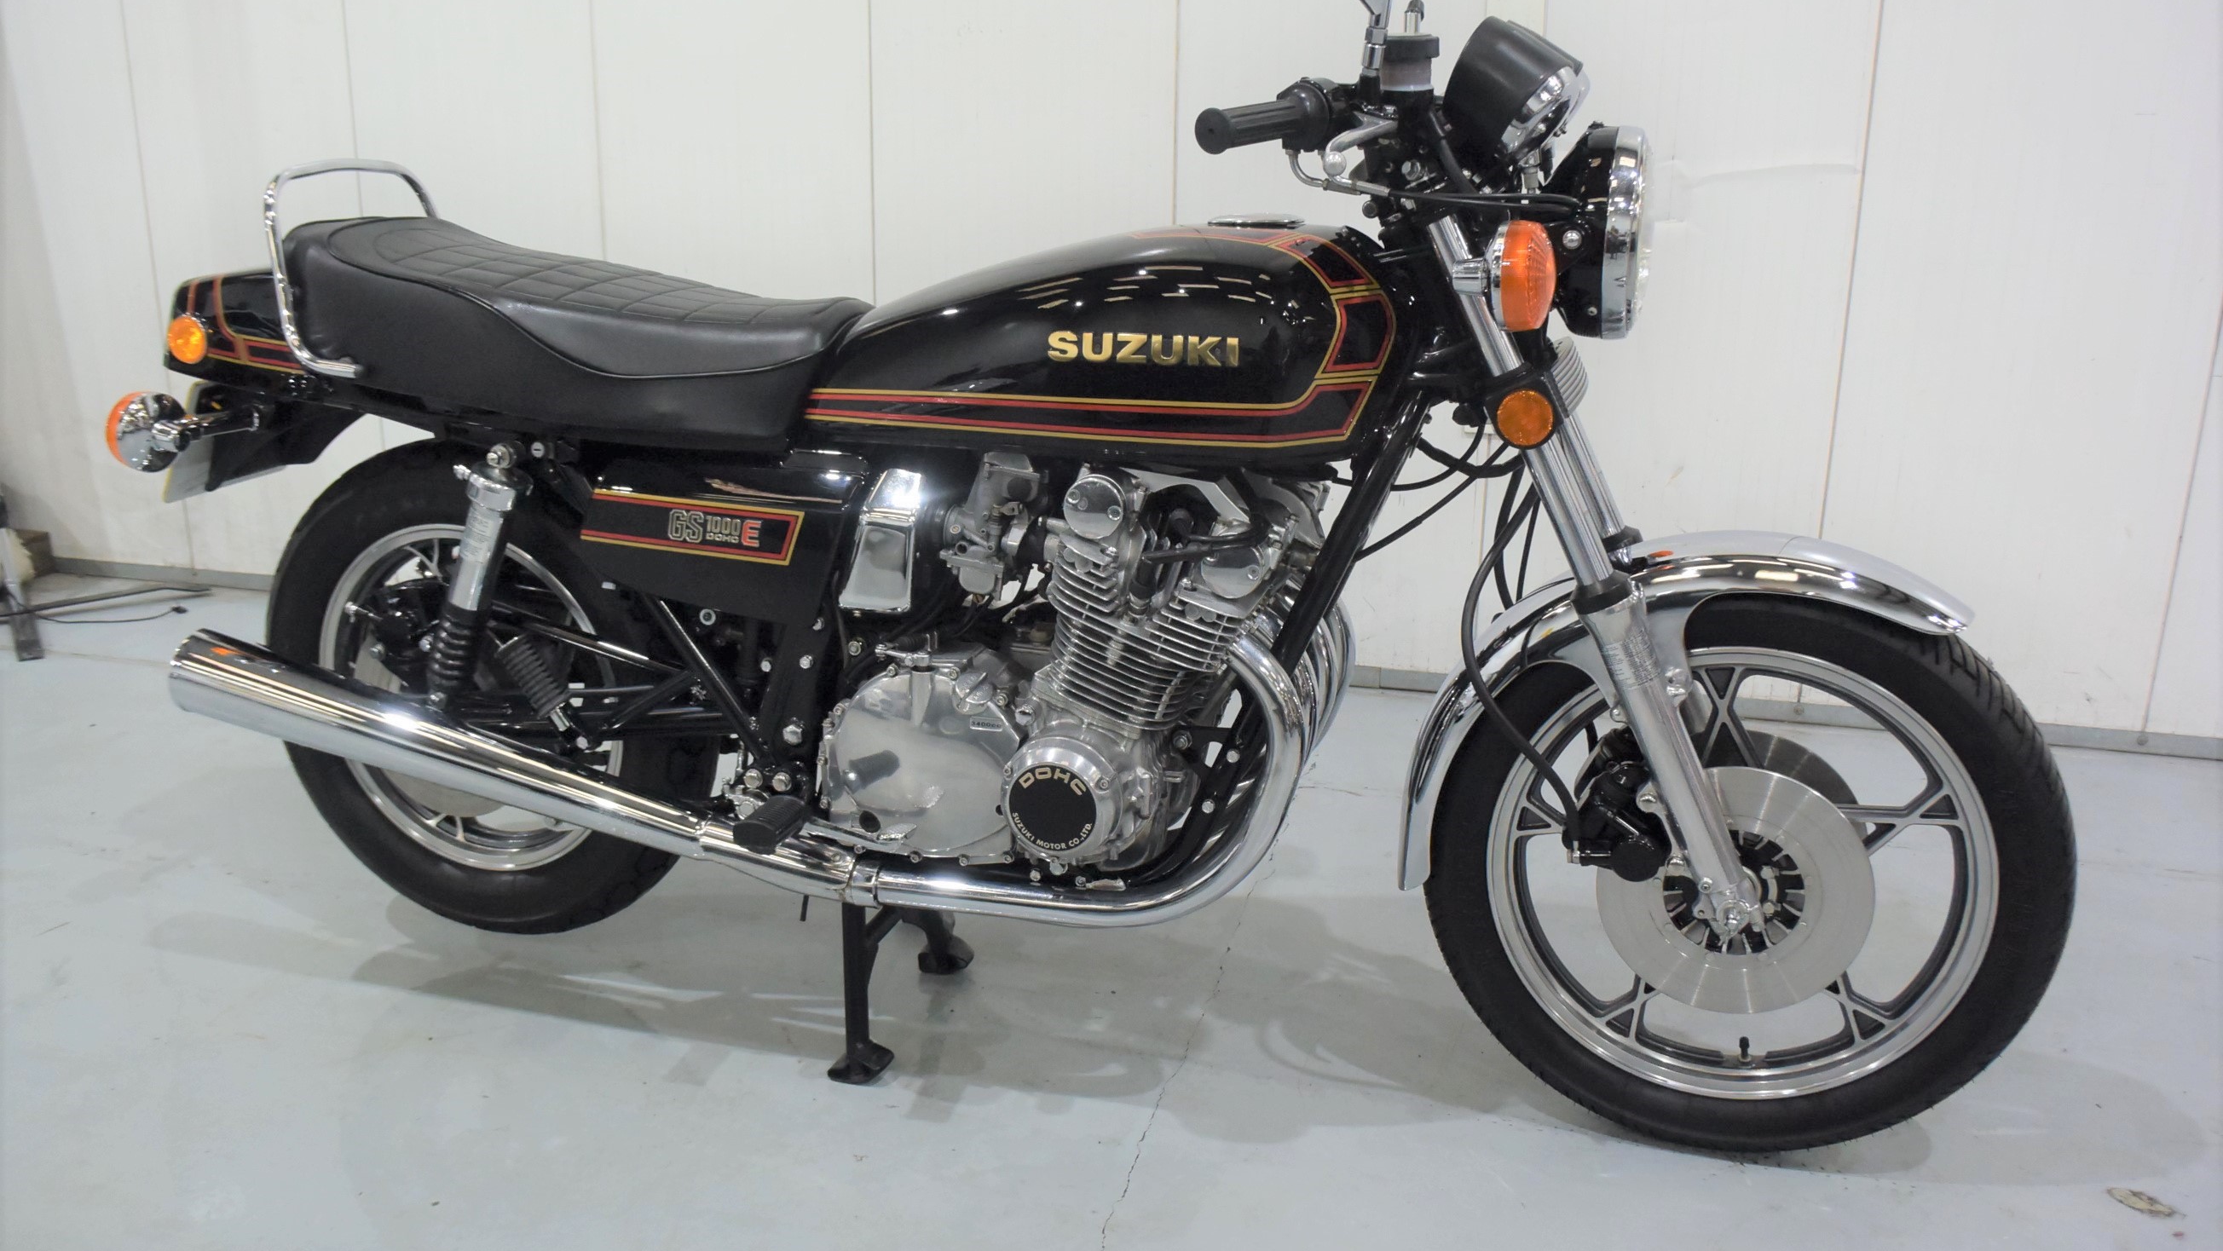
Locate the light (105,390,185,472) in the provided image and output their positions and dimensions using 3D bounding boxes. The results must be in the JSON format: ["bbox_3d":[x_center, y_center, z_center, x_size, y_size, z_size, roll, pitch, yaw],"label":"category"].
[{"bbox_3d":[-1.120,-0.224,1.933,0.065,0.094,0.094,5,15,16],"label":"light"}]

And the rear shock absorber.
[{"bbox_3d":[-0.742,-0.052,1.934,0.070,0.350,0.070,25,20,9],"label":"rear shock absorber"}]

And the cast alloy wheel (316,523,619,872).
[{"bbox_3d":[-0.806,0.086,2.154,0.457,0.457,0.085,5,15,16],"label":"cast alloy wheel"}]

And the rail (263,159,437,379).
[{"bbox_3d":[-0.887,-0.441,2.043,0.140,0.250,0.275,5,15,16],"label":"rail"}]

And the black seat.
[{"bbox_3d":[-0.601,-0.359,1.978,0.710,0.245,0.280,5,15,16],"label":"black seat"}]

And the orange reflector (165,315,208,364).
[{"bbox_3d":[-1.126,-0.348,2.035,0.058,0.058,0.016,7,16,21],"label":"orange reflector"}]

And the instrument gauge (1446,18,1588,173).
[{"bbox_3d":[0.378,-0.502,1.569,0.112,0.102,0.102,38,21,5],"label":"instrument gauge"}]

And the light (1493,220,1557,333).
[{"bbox_3d":[0.352,-0.298,1.426,0.060,0.094,0.094,5,15,16],"label":"light"}]

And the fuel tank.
[{"bbox_3d":[0.007,-0.318,1.805,0.650,0.235,0.300,5,15,16],"label":"fuel tank"}]

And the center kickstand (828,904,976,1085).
[{"bbox_3d":[-0.256,0.384,2.075,0.110,0.250,0.340,5,15,16],"label":"center kickstand"}]

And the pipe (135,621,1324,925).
[{"bbox_3d":[-0.461,0.129,1.861,1.370,0.335,0.190,5,15,16],"label":"pipe"}]

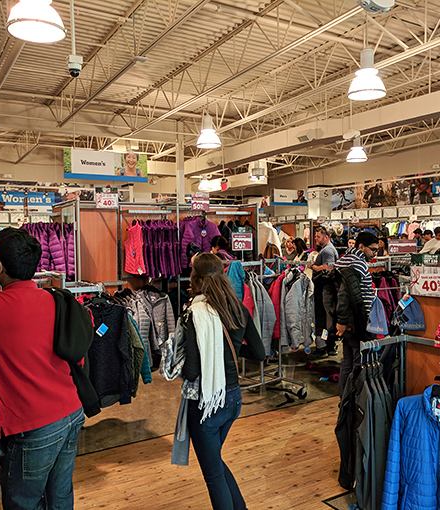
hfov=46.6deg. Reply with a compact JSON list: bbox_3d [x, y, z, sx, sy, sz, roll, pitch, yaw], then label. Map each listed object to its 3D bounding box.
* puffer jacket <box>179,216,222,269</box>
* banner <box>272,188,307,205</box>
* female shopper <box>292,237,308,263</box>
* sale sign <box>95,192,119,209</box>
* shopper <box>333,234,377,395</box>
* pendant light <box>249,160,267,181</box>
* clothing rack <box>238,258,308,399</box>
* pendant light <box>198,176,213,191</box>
[{"bbox_3d":[-0.248,-0.159,6.500,0.500,0.660,0.220,-2,2,-31],"label":"puffer jacket"},{"bbox_3d":[2.069,-1.711,15.200,1.380,0.480,0.060,-2,2,-31],"label":"banner"},{"bbox_3d":[1.388,0.538,8.700,0.360,1.640,0.450,0,2,18],"label":"female shopper"},{"bbox_3d":[-1.366,-0.658,6.200,0.280,0.180,0.015,-2,2,-31],"label":"sale sign"},{"bbox_3d":[1.296,0.598,4.850,0.420,1.710,0.500,0,2,13],"label":"shopper"},{"bbox_3d":[1.310,-2.912,17.600,0.580,0.680,0.580,-1,1,0],"label":"pendant light"},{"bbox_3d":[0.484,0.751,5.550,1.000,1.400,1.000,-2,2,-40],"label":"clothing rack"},{"bbox_3d":[-0.585,-2.884,20.600,0.560,0.600,0.560,-1,1,0],"label":"pendant light"}]

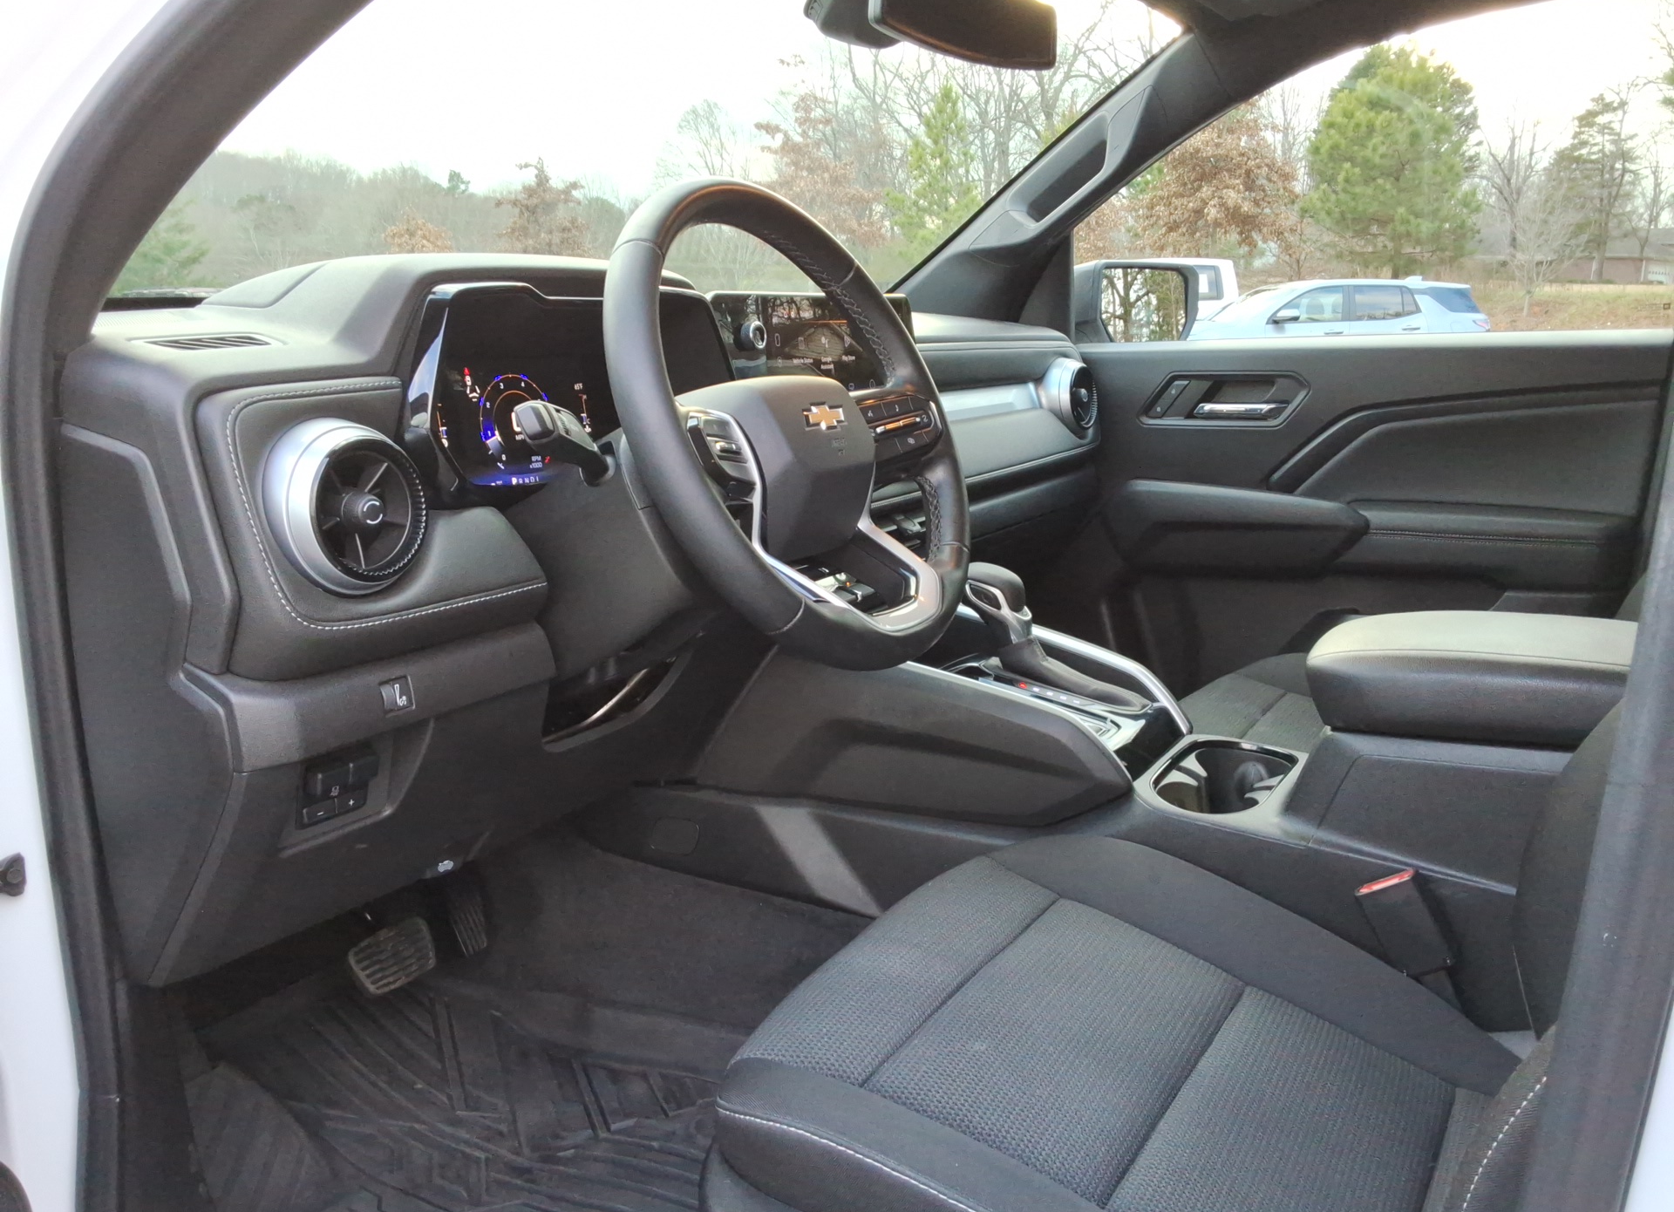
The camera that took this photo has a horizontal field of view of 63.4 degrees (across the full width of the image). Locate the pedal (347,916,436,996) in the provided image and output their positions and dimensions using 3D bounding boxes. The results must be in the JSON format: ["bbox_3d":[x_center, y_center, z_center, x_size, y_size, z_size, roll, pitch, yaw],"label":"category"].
[{"bbox_3d":[-0.450,0.356,1.383,0.030,0.060,0.080,-37,-9,32],"label":"pedal"}]

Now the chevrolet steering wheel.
[{"bbox_3d":[-0.043,-0.131,0.996,0.100,0.365,0.380,-23,-1,33],"label":"chevrolet steering wheel"}]

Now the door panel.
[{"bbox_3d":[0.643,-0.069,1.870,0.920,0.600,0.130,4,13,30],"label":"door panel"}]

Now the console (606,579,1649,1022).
[{"bbox_3d":[0.257,0.125,1.313,1.000,0.340,0.320,4,13,30],"label":"console"}]

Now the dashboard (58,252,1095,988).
[{"bbox_3d":[-0.135,-0.110,1.496,0.510,0.520,1.440,4,13,30],"label":"dashboard"}]

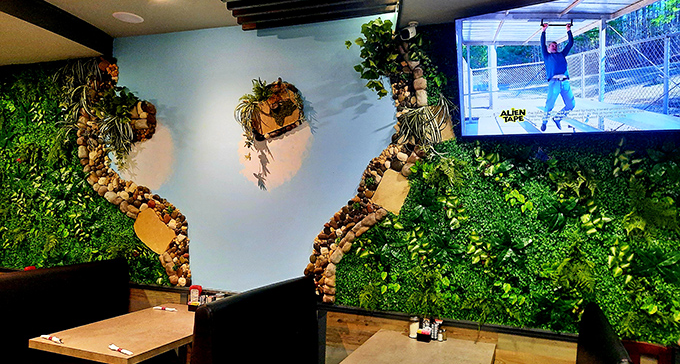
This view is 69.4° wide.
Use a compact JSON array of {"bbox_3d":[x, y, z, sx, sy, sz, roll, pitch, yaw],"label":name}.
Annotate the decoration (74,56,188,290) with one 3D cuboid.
[{"bbox_3d":[-1.811,-0.136,4.244,1.250,1.940,0.190,1,-2,21],"label":"decoration"}]

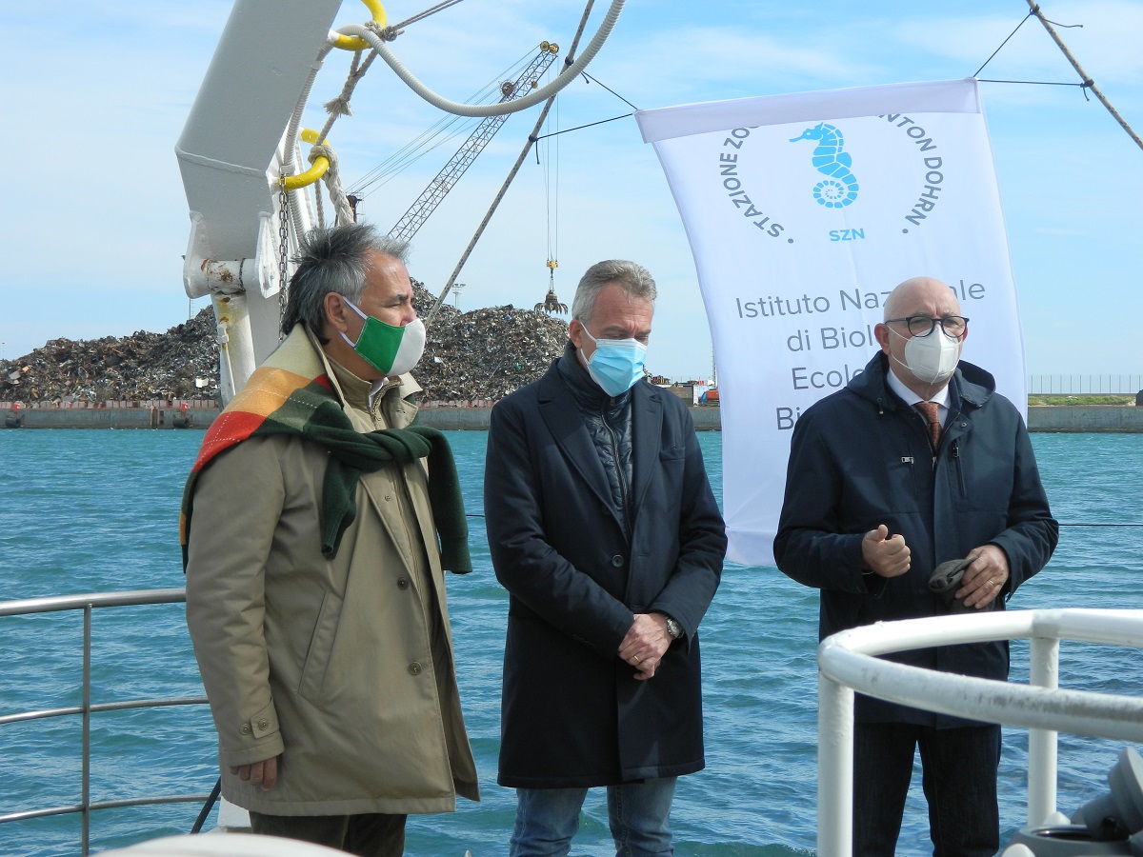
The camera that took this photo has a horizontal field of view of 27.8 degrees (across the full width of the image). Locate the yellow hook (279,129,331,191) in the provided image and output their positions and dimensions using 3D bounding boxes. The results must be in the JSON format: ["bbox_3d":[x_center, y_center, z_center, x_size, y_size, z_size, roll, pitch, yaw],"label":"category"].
[{"bbox_3d":[-0.664,-0.664,5.700,0.140,0.155,0.090,0,1,18],"label":"yellow hook"}]

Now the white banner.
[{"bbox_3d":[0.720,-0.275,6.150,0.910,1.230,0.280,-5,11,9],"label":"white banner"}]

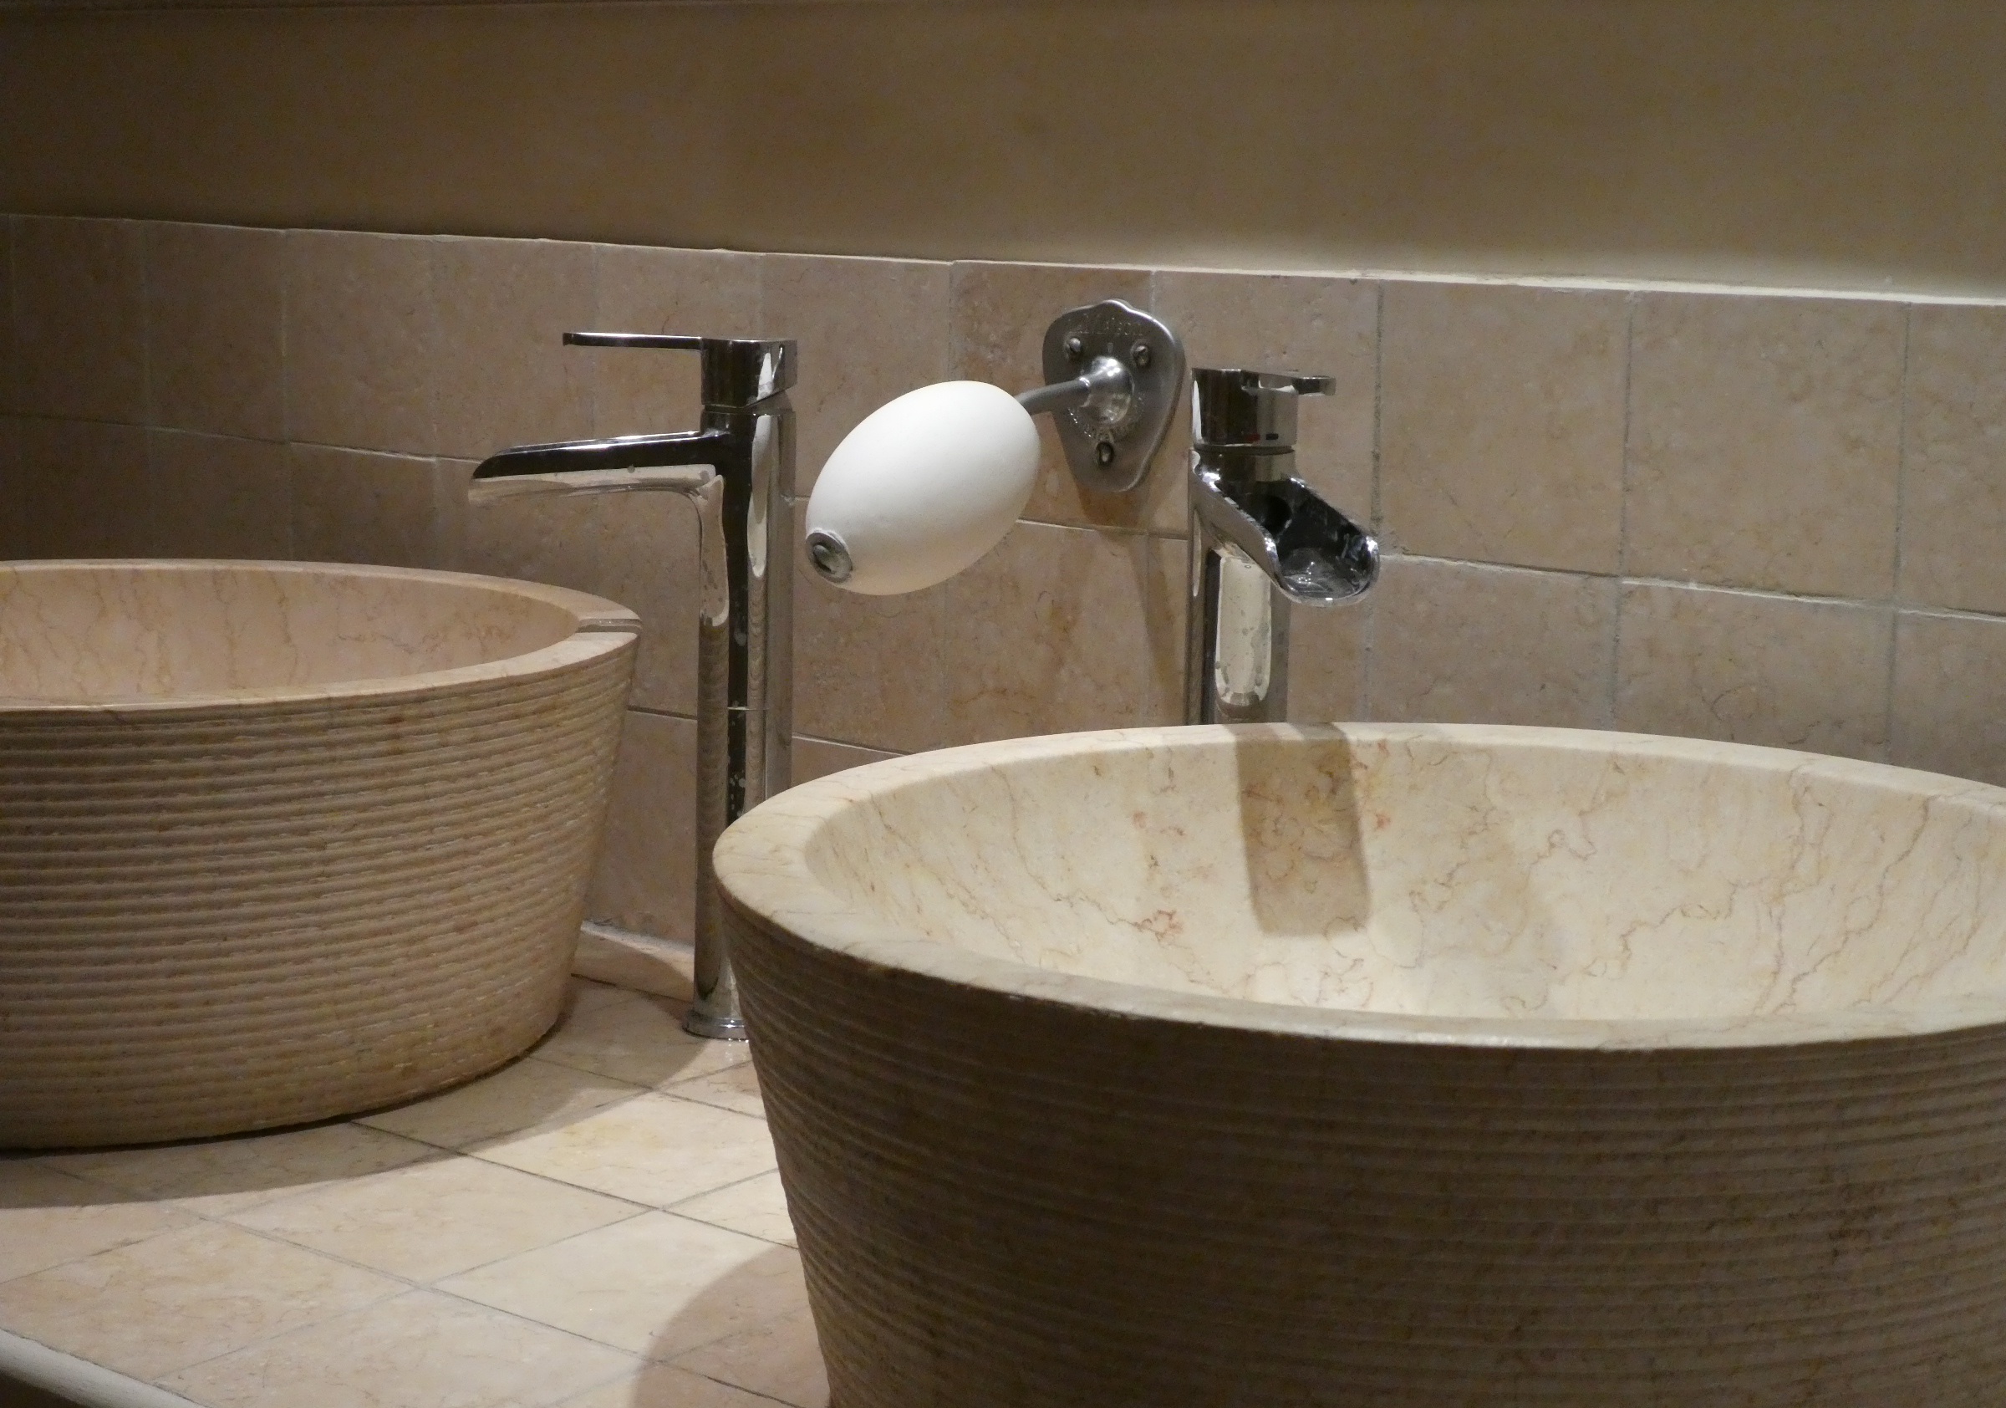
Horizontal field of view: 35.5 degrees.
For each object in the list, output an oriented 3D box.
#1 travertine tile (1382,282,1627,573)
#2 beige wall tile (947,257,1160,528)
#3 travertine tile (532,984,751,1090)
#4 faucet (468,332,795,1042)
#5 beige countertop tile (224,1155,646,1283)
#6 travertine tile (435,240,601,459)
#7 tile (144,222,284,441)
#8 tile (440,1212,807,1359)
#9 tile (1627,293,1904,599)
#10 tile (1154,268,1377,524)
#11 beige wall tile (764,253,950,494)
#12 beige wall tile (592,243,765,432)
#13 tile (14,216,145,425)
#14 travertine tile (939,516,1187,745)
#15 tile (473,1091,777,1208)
[{"bbox_3d":[0.187,-0.103,1.165,0.100,0.102,0.010,8,13,35],"label":"travertine tile"},{"bbox_3d":[0.022,-0.127,1.282,0.100,0.102,0.010,8,13,35],"label":"beige wall tile"},{"bbox_3d":[-0.148,0.148,1.330,0.102,0.010,0.108,8,11,36],"label":"travertine tile"},{"bbox_3d":[-0.156,-0.007,1.324,0.138,0.297,0.044,1,9,-8],"label":"faucet"},{"bbox_3d":[-0.190,0.176,1.050,0.100,0.010,0.103,8,11,37],"label":"beige countertop tile"},{"bbox_3d":[-0.225,-0.163,1.456,0.100,0.102,0.010,8,13,35],"label":"travertine tile"},{"bbox_3d":[-0.391,-0.187,1.573,0.100,0.102,0.010,8,13,35],"label":"tile"},{"bbox_3d":[-0.114,0.195,1.034,0.102,0.010,0.108,8,11,36],"label":"tile"},{"bbox_3d":[0.265,-0.089,1.083,0.099,0.099,0.010,8,11,36],"label":"tile"},{"bbox_3d":[0.104,-0.115,1.224,0.100,0.102,0.010,8,13,35],"label":"tile"},{"bbox_3d":[-0.060,-0.137,1.321,0.100,0.099,0.010,8,11,36],"label":"beige wall tile"},{"bbox_3d":[-0.143,-0.151,1.398,0.100,0.102,0.010,8,13,35],"label":"beige wall tile"},{"bbox_3d":[-0.475,-0.199,1.625,0.107,0.103,0.010,8,11,36],"label":"tile"},{"bbox_3d":[0.019,-0.021,1.277,0.102,0.103,0.010,8,11,36],"label":"travertine tile"},{"bbox_3d":[-0.125,0.165,1.133,0.100,0.010,0.103,8,11,37],"label":"tile"}]

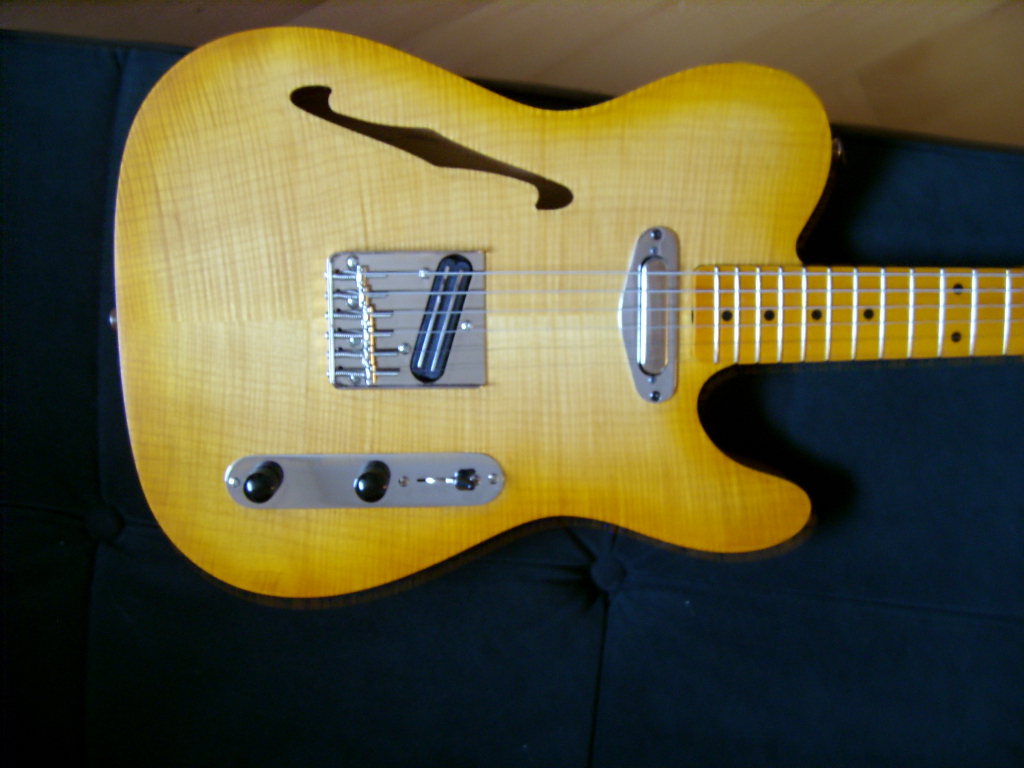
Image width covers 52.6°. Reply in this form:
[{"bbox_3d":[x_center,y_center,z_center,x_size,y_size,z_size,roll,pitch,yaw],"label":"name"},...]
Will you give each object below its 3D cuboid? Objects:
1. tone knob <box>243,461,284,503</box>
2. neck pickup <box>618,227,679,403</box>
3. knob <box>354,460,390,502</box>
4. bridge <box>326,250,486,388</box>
[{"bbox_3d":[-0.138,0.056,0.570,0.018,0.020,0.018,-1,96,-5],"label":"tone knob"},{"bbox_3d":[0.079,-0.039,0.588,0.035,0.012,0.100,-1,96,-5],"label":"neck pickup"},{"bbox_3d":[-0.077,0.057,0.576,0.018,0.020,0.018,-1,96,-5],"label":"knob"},{"bbox_3d":[-0.058,-0.035,0.574,0.089,0.015,0.077,-1,96,-5],"label":"bridge"}]

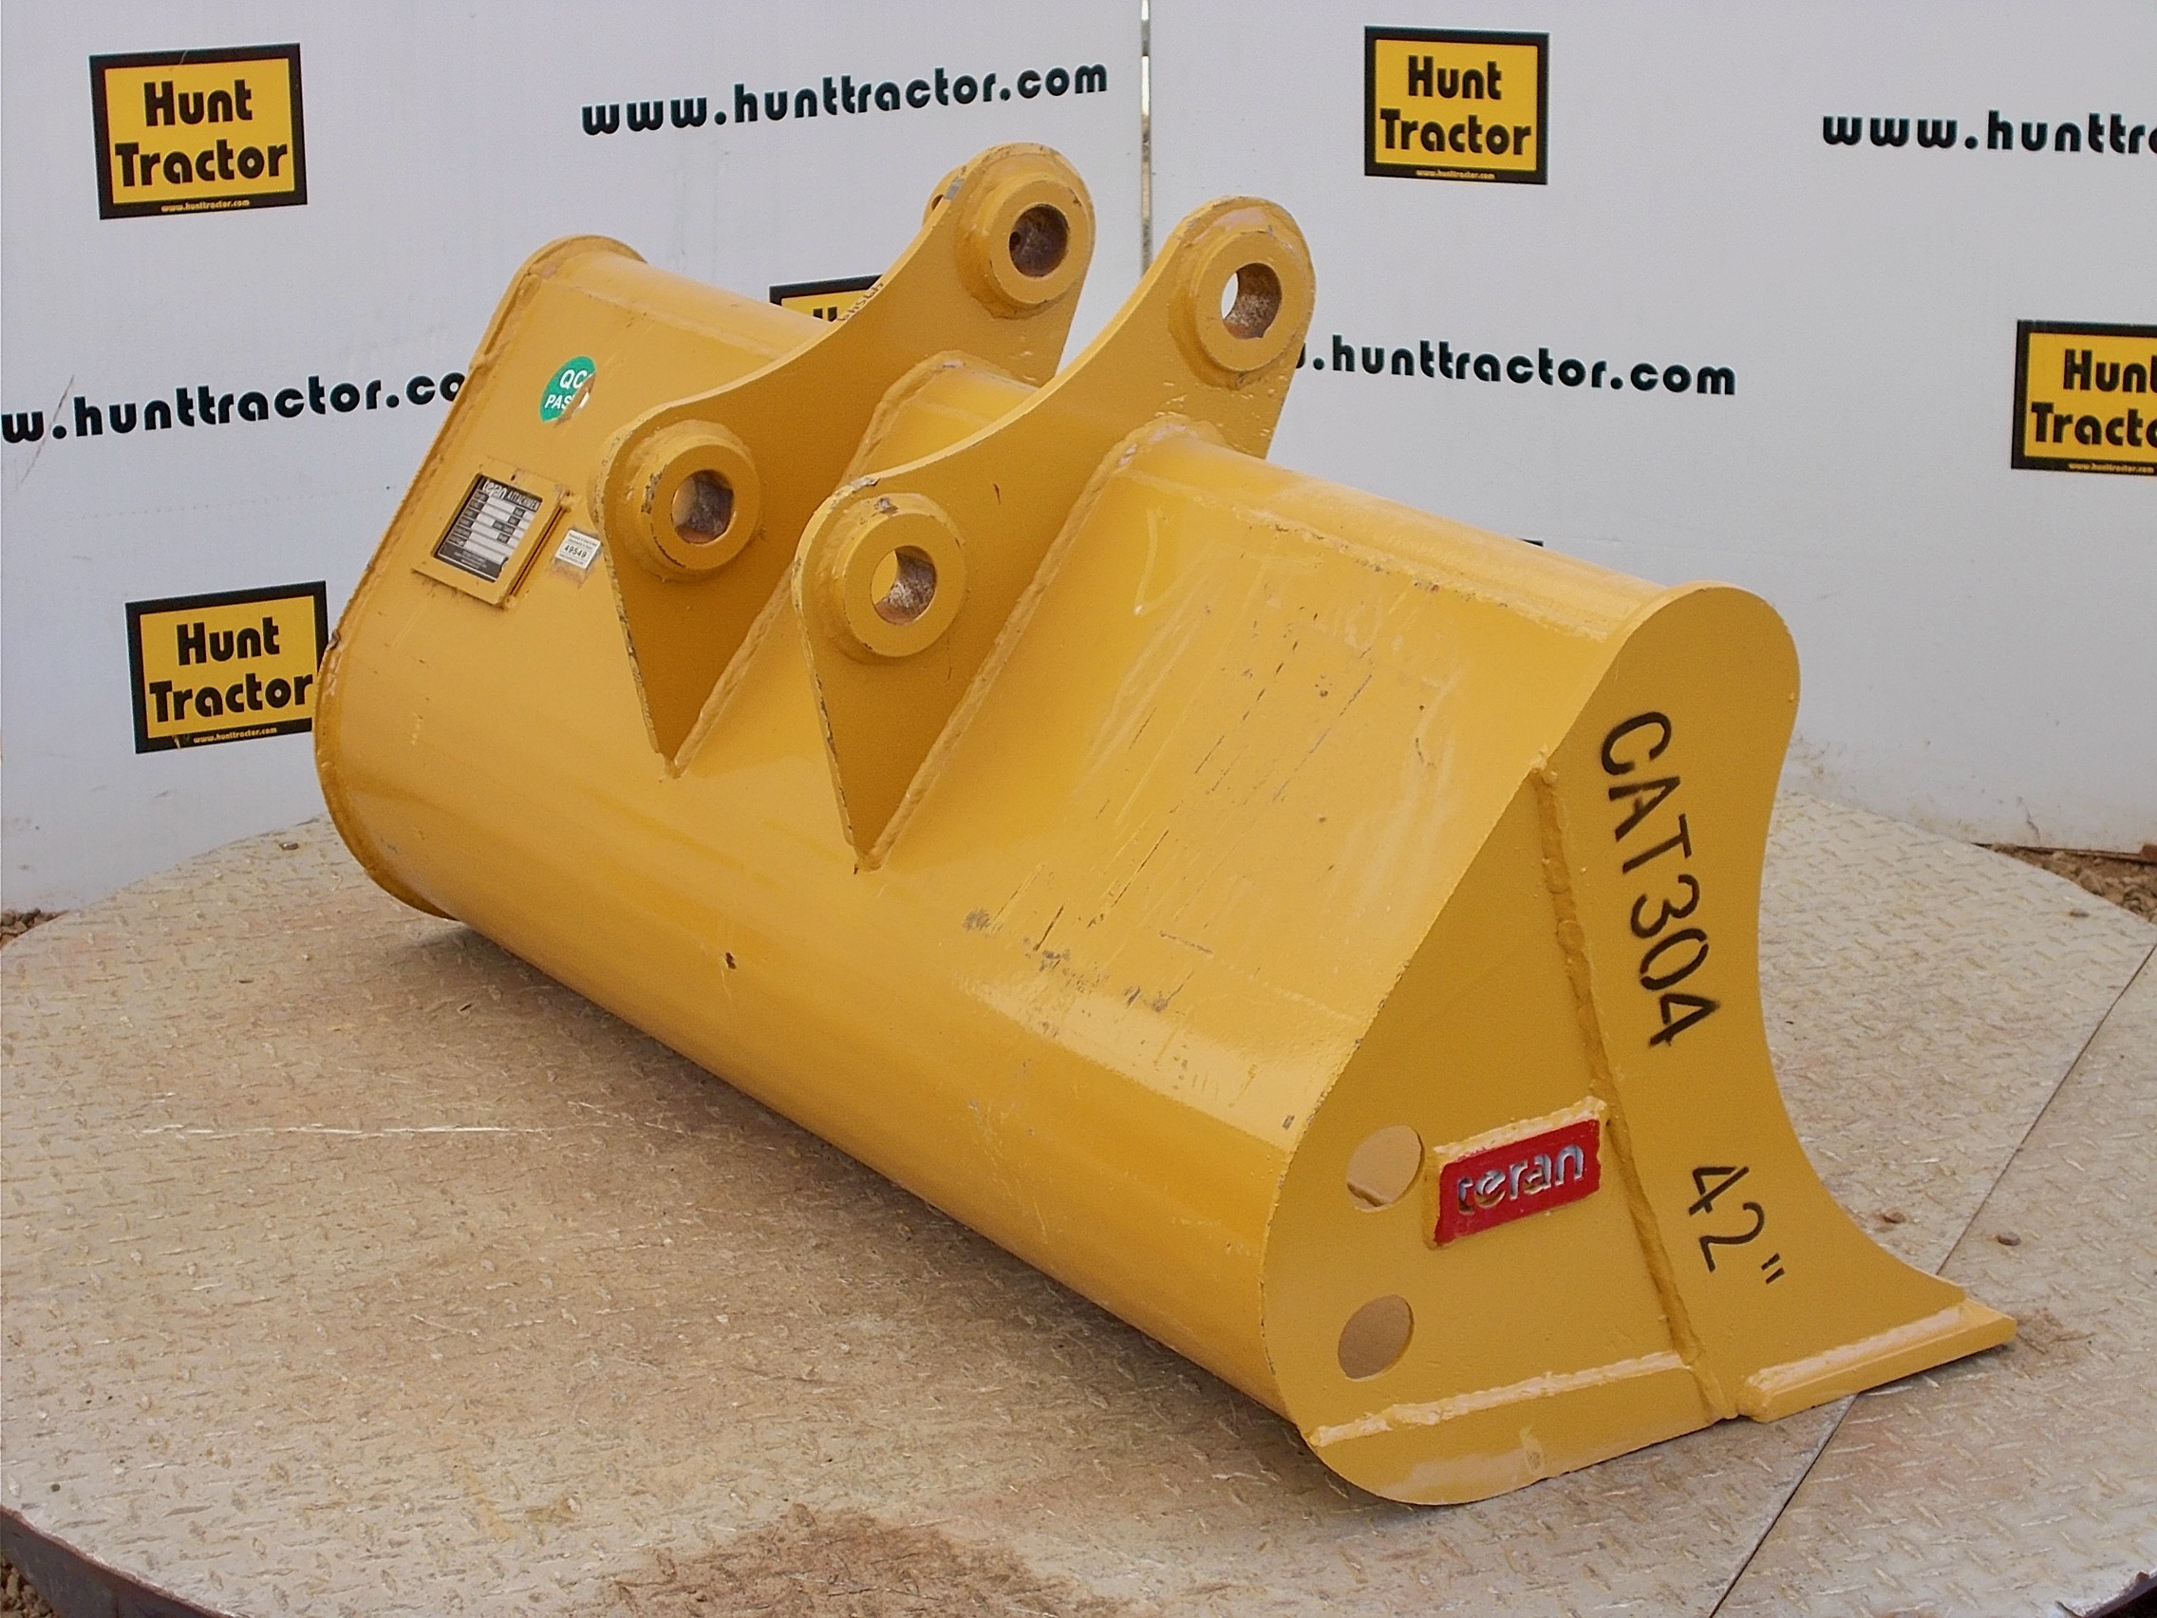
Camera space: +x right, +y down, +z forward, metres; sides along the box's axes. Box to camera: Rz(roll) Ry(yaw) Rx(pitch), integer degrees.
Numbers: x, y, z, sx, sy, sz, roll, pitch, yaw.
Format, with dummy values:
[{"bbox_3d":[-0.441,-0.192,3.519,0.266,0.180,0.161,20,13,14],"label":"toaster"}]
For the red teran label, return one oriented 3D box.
[{"bbox_3d":[0.221,0.186,2.082,0.105,0.045,0.009,-13,27,-30],"label":"red teran label"}]

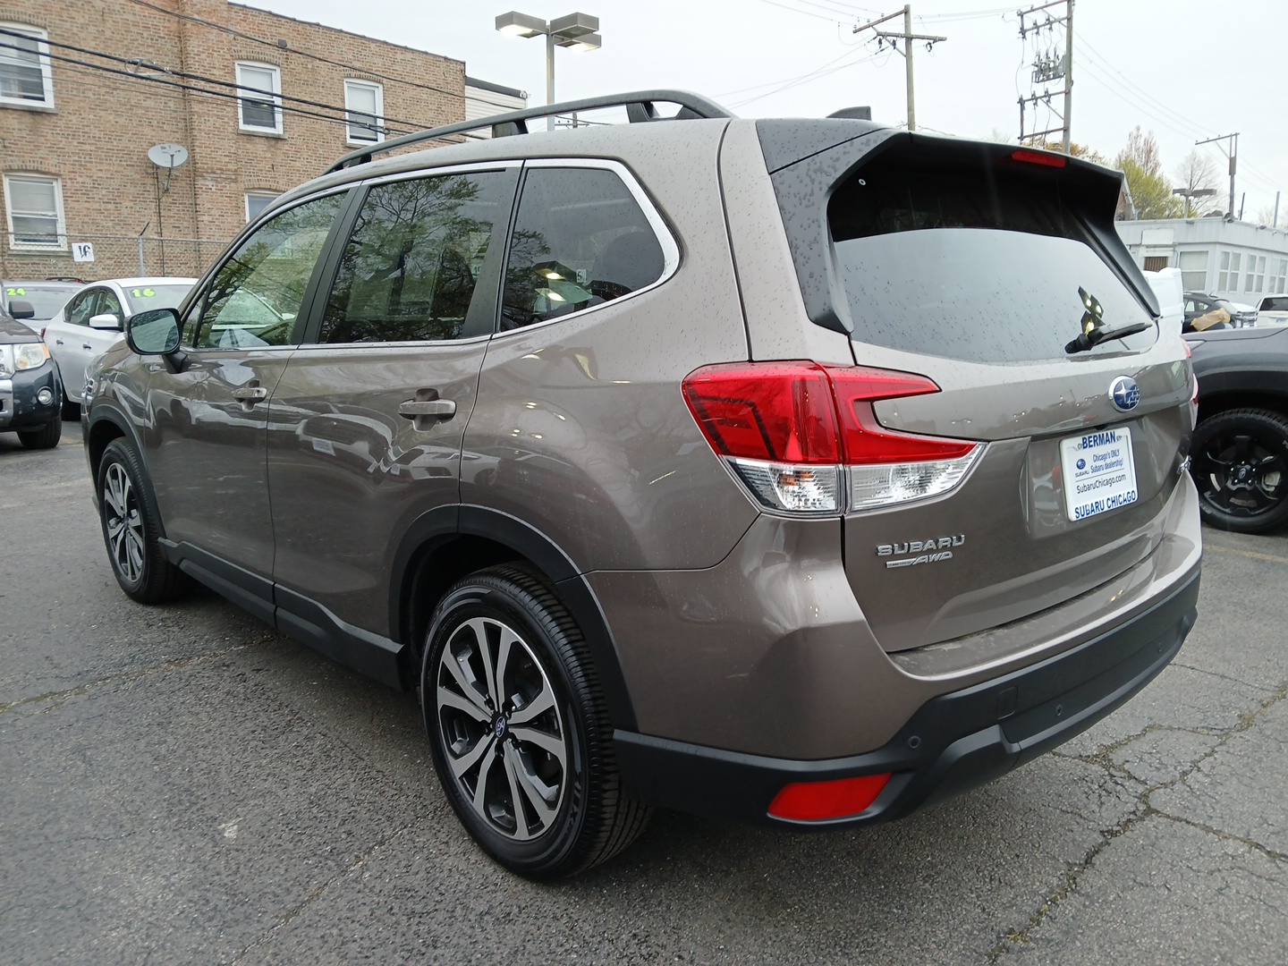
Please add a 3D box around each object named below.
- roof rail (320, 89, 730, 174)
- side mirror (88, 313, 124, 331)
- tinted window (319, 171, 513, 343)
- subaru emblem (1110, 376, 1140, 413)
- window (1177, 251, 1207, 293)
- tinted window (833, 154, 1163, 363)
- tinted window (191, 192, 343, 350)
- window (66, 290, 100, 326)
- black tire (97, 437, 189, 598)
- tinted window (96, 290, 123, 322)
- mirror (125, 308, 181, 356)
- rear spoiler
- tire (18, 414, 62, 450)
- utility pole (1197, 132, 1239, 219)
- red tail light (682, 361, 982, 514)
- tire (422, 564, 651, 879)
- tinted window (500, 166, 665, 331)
[{"bbox_3d":[-0.430,-0.868,2.478,0.080,0.095,1.760,-10,15,-43],"label":"roof rail"},{"bbox_3d":[-4.659,-1.393,8.371,0.250,0.165,0.140,-10,15,-43],"label":"side mirror"},{"bbox_3d":[-0.569,-0.554,2.421,0.860,0.450,0.060,11,-3,45],"label":"tinted window"},{"bbox_3d":[0.963,-0.179,1.939,0.123,0.073,0.017,-10,6,-43],"label":"subaru emblem"},{"bbox_3d":[17.038,-6.569,30.000,0.100,1.280,0.820,-10,15,-43],"label":"window"},{"bbox_3d":[0.764,-0.474,2.094,1.290,0.470,0.100,-10,-17,-43],"label":"tinted window"},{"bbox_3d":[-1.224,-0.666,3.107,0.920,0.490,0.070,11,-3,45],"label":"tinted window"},{"bbox_3d":[-6.150,-1.935,10.650,1.000,0.430,0.070,11,-7,45],"label":"window"},{"bbox_3d":[-2.087,0.153,4.093,0.230,0.700,0.700,-10,15,-43],"label":"black tire"},{"bbox_3d":[-5.450,-1.780,9.900,0.900,0.430,0.070,11,-7,45],"label":"tinted window"},{"bbox_3d":[-1.690,-0.521,3.345,0.190,0.168,0.115,-9,14,-43],"label":"mirror"},{"bbox_3d":[0.718,-0.538,2.102,1.320,0.410,0.390,-9,14,-43],"label":"rear spoiler"},{"bbox_3d":[-5.182,-0.658,8.232,0.240,0.730,0.730,-10,15,-43],"label":"tire"},{"bbox_3d":[28.100,-11.800,48.200,0.400,10.500,2.800,0,10,-6],"label":"utility pole"},{"bbox_3d":[0.325,-0.091,1.704,0.400,0.260,0.370,-9,14,-43],"label":"red tail light"},{"bbox_3d":[-0.260,0.524,2.164,0.230,0.690,0.690,-9,14,-43],"label":"tire"},{"bbox_3d":[-0.125,-0.478,1.949,0.475,0.365,0.050,10,-2,42],"label":"tinted window"}]

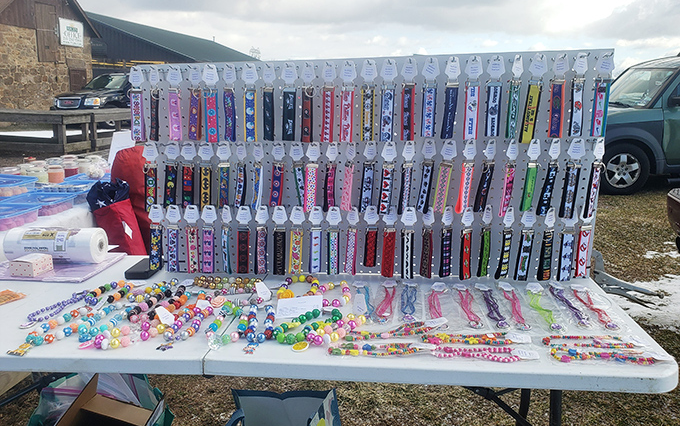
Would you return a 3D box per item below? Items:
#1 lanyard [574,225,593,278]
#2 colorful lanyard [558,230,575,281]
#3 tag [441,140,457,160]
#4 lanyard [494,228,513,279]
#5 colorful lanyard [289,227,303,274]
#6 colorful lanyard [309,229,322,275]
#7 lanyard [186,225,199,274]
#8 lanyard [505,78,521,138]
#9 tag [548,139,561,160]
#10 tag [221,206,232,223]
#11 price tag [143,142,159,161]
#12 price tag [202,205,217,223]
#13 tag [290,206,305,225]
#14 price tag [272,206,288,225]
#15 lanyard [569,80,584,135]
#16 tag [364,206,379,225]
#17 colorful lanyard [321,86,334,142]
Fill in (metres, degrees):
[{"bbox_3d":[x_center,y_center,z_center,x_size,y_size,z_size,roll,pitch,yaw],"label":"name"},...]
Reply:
[{"bbox_3d":[0.649,0.103,1.359,0.034,0.144,0.012,1,13,7],"label":"lanyard"},{"bbox_3d":[0.598,0.114,1.350,0.033,0.143,0.015,-3,14,-3],"label":"colorful lanyard"},{"bbox_3d":[0.275,-0.157,1.290,0.041,0.051,0.004,3,15,15],"label":"tag"},{"bbox_3d":[0.442,0.111,1.373,0.032,0.136,0.012,-4,16,-24],"label":"lanyard"},{"bbox_3d":[-0.124,0.109,1.453,0.034,0.141,0.014,5,14,7],"label":"colorful lanyard"},{"bbox_3d":[-0.068,0.107,1.439,0.032,0.136,0.011,0,14,-8],"label":"colorful lanyard"},{"bbox_3d":[-0.430,0.110,1.495,0.034,0.145,0.012,1,13,7],"label":"lanyard"},{"bbox_3d":[0.419,-0.251,1.238,0.031,0.140,0.015,-5,16,-18],"label":"lanyard"},{"bbox_3d":[0.534,-0.158,1.272,0.043,0.057,0.005,-8,15,-22],"label":"tag"},{"bbox_3d":[-0.318,0.005,1.439,0.043,0.056,0.005,12,16,32],"label":"tag"},{"bbox_3d":[-0.526,-0.170,1.425,0.043,0.053,0.005,1,15,-10],"label":"price tag"},{"bbox_3d":[-0.372,0.004,1.458,0.044,0.055,0.005,1,13,3],"label":"price tag"},{"bbox_3d":[-0.120,0.008,1.431,0.043,0.053,0.005,2,14,2],"label":"tag"},{"bbox_3d":[-0.168,0.007,1.433,0.043,0.052,0.005,0,13,8],"label":"price tag"},{"bbox_3d":[0.577,-0.256,1.245,0.034,0.140,0.014,-1,13,8],"label":"lanyard"},{"bbox_3d":[0.086,0.007,1.385,0.043,0.056,0.005,0,14,5],"label":"tag"},{"bbox_3d":[-0.032,-0.256,1.329,0.034,0.142,0.014,4,14,7],"label":"colorful lanyard"}]

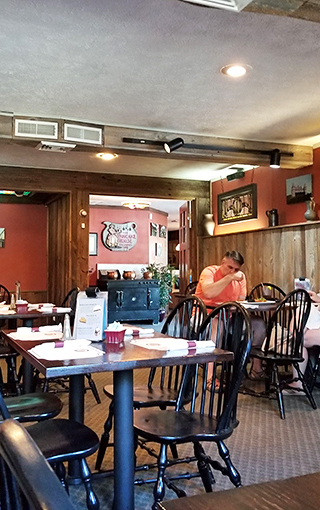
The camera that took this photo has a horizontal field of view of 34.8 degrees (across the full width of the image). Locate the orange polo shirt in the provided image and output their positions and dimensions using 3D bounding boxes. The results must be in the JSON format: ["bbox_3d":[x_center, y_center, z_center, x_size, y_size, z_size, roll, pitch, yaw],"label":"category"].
[{"bbox_3d":[0.620,0.393,5.220,0.510,0.560,0.360,1,-2,-30],"label":"orange polo shirt"}]

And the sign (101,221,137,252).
[{"bbox_3d":[-0.827,-0.382,10.623,0.770,0.631,0.050,0,-2,-24],"label":"sign"}]

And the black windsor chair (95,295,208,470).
[{"bbox_3d":[-0.025,0.700,2.715,0.510,0.950,0.450,1,-2,-24],"label":"black windsor chair"}]

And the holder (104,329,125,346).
[{"bbox_3d":[-0.207,0.373,2.355,0.080,0.066,0.078,-1,-2,16],"label":"holder"}]

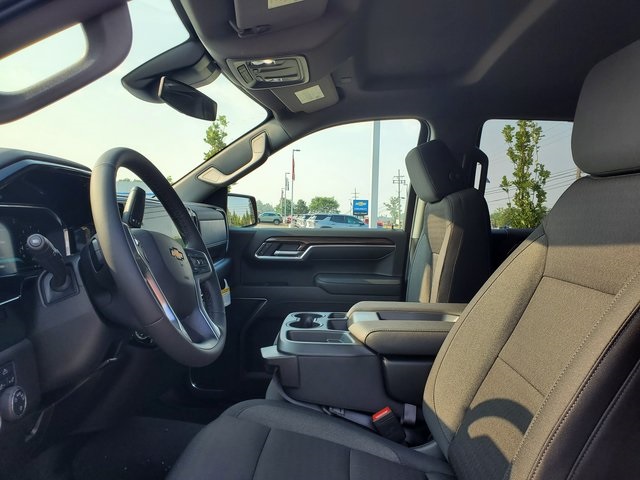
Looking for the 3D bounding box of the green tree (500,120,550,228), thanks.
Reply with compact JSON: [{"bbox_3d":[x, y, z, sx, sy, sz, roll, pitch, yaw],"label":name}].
[{"bbox_3d":[5.101,-1.239,11.949,1.250,4.400,1.250,1,3,0],"label":"green tree"}]

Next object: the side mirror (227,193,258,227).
[{"bbox_3d":[-0.418,-0.143,2.324,0.110,0.190,0.240,3,4,32],"label":"side mirror"}]

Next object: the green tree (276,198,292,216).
[{"bbox_3d":[-8.013,-6.864,109.799,3.800,5.300,3.800,1,3,0],"label":"green tree"}]

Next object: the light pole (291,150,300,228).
[{"bbox_3d":[-2.297,-4.785,46.000,0.900,7.700,0.400,1,3,0],"label":"light pole"}]

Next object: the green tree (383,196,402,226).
[{"bbox_3d":[7.266,-2.643,47.922,2.000,3.600,2.000,1,3,0],"label":"green tree"}]

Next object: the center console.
[{"bbox_3d":[0.141,0.277,1.185,0.580,0.215,0.360,1,3,0],"label":"center console"}]

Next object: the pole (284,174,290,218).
[{"bbox_3d":[-5.003,-6.389,74.000,0.800,7.700,0.400,1,3,0],"label":"pole"}]

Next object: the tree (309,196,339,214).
[{"bbox_3d":[0.832,-6.553,100.000,6.400,5.000,6.000,1,3,0],"label":"tree"}]

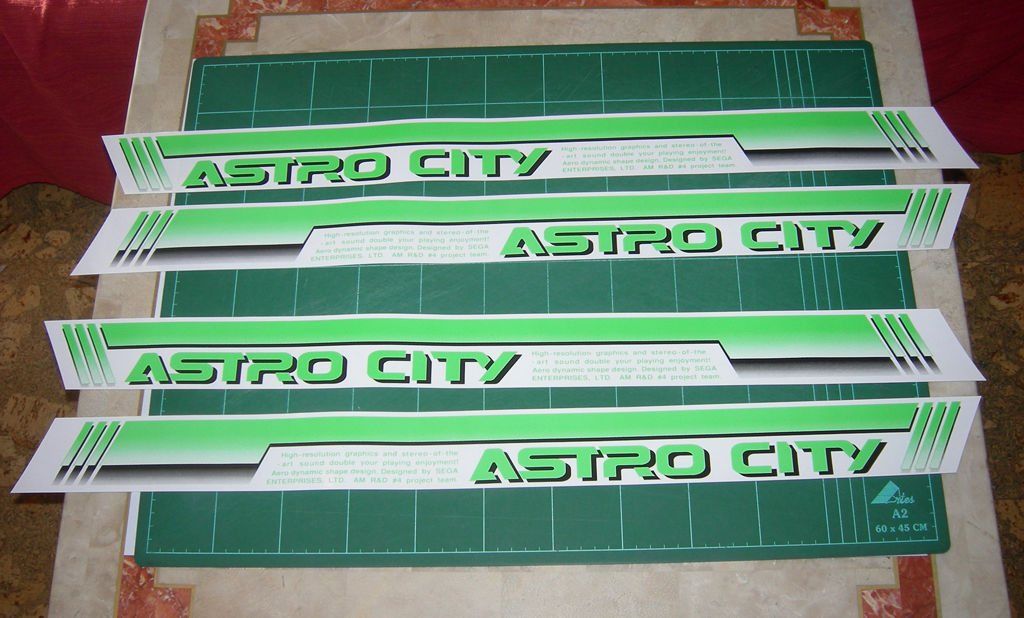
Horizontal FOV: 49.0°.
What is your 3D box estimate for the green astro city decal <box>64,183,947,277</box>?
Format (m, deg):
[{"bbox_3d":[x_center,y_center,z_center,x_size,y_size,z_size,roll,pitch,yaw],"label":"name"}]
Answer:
[{"bbox_3d":[0.008,-0.065,0.908,0.740,0.005,0.060,-2,67,2],"label":"green astro city decal"}]

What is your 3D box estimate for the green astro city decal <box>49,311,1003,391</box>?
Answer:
[{"bbox_3d":[-0.007,0.032,0.868,0.741,0.005,0.060,-1,67,2],"label":"green astro city decal"}]

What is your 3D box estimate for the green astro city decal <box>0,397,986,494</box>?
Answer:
[{"bbox_3d":[-0.013,0.103,0.838,0.739,0.005,0.059,-2,67,2],"label":"green astro city decal"}]

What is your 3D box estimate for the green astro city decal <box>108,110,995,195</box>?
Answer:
[{"bbox_3d":[0.016,-0.133,0.936,0.742,0.005,0.060,-2,67,2],"label":"green astro city decal"}]

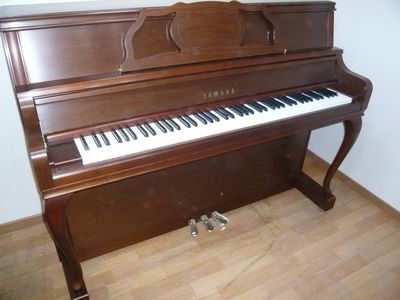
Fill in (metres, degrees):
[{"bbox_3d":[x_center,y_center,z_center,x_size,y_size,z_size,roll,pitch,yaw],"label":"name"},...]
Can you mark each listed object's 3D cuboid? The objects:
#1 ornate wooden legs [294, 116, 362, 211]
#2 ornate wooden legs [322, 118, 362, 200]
[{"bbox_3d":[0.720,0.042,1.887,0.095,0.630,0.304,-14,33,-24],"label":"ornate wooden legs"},{"bbox_3d":[0.759,0.043,1.803,0.095,0.545,0.139,-14,33,-24],"label":"ornate wooden legs"}]

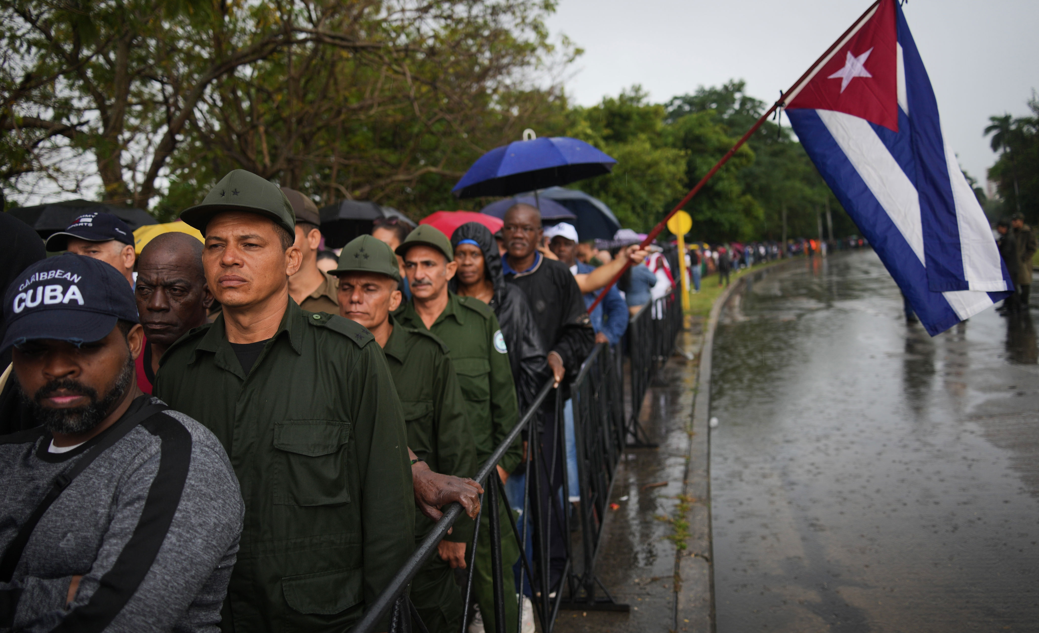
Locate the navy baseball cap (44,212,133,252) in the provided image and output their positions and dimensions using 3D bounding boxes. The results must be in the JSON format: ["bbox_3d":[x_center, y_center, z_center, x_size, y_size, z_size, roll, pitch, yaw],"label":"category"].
[{"bbox_3d":[-1.266,-0.251,2.380,0.180,0.130,0.270,-3,4,18],"label":"navy baseball cap"}]

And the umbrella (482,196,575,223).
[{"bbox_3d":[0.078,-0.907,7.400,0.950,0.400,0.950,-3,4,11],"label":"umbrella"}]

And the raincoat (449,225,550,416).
[{"bbox_3d":[-0.098,0.089,3.300,0.560,0.960,0.380,-3,4,16],"label":"raincoat"}]

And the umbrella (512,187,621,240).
[{"bbox_3d":[0.445,-0.944,7.700,1.080,0.500,1.080,6,-22,0],"label":"umbrella"}]

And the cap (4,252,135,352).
[{"bbox_3d":[-0.698,-0.018,1.250,0.180,0.140,0.270,-4,14,-2],"label":"cap"}]

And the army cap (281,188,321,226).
[{"bbox_3d":[-0.683,-0.314,2.350,0.180,0.130,0.260,-2,4,25],"label":"army cap"}]

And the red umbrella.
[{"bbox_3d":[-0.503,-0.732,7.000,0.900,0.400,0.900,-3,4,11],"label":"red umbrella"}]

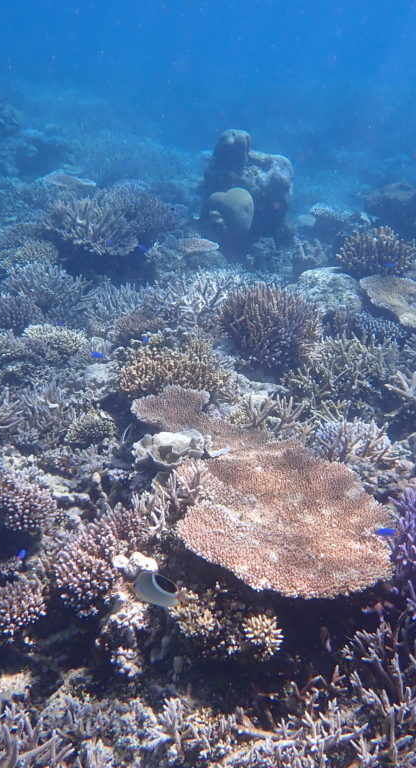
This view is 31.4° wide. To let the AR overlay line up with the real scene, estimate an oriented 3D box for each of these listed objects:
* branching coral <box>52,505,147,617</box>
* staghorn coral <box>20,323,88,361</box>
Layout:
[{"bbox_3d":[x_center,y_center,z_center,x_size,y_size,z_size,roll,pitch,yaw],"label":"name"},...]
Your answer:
[{"bbox_3d":[-0.252,0.410,1.720,0.220,0.220,0.240,0,26,0],"label":"branching coral"},{"bbox_3d":[-0.602,-0.167,2.900,0.260,0.125,0.220,0,26,0],"label":"staghorn coral"}]

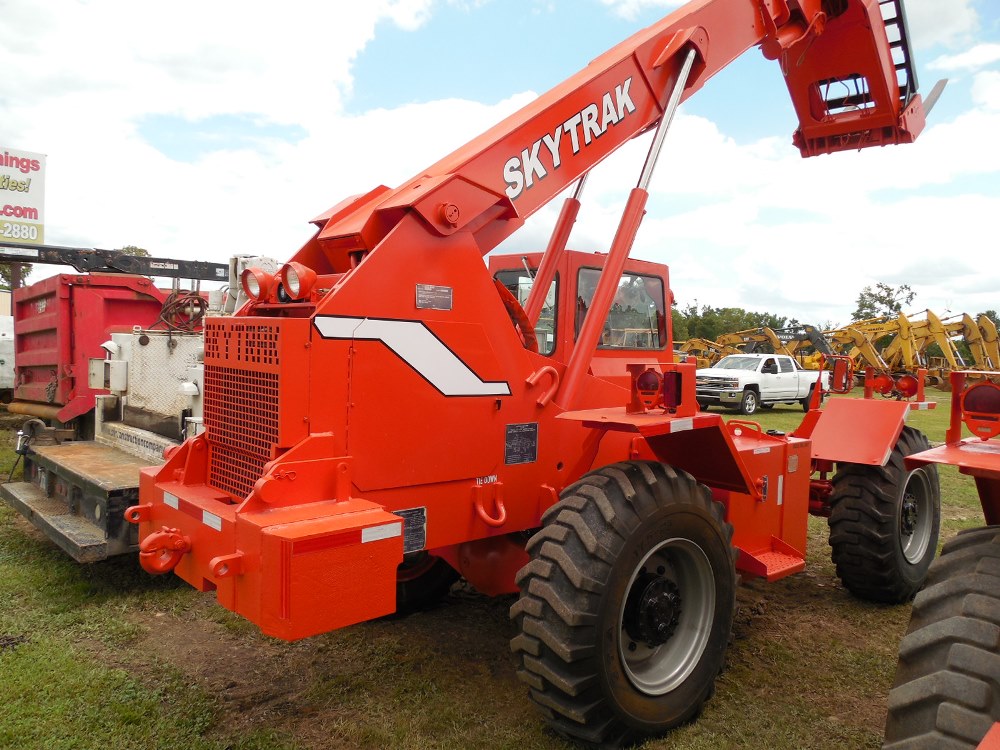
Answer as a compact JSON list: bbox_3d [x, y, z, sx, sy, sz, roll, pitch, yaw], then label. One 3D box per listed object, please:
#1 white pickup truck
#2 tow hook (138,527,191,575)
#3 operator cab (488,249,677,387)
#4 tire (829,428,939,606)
[{"bbox_3d":[8.920,0.285,24.800,6.080,1.960,2.150,0,3,-39],"label":"white pickup truck"},{"bbox_3d":[-1.332,0.701,2.880,0.175,0.170,0.100,0,3,-43],"label":"tow hook"},{"bbox_3d":[0.665,-0.151,5.772,1.340,1.480,0.810,0,3,-43],"label":"operator cab"},{"bbox_3d":[3.005,1.049,5.550,1.270,1.270,0.390,0,3,-42],"label":"tire"}]

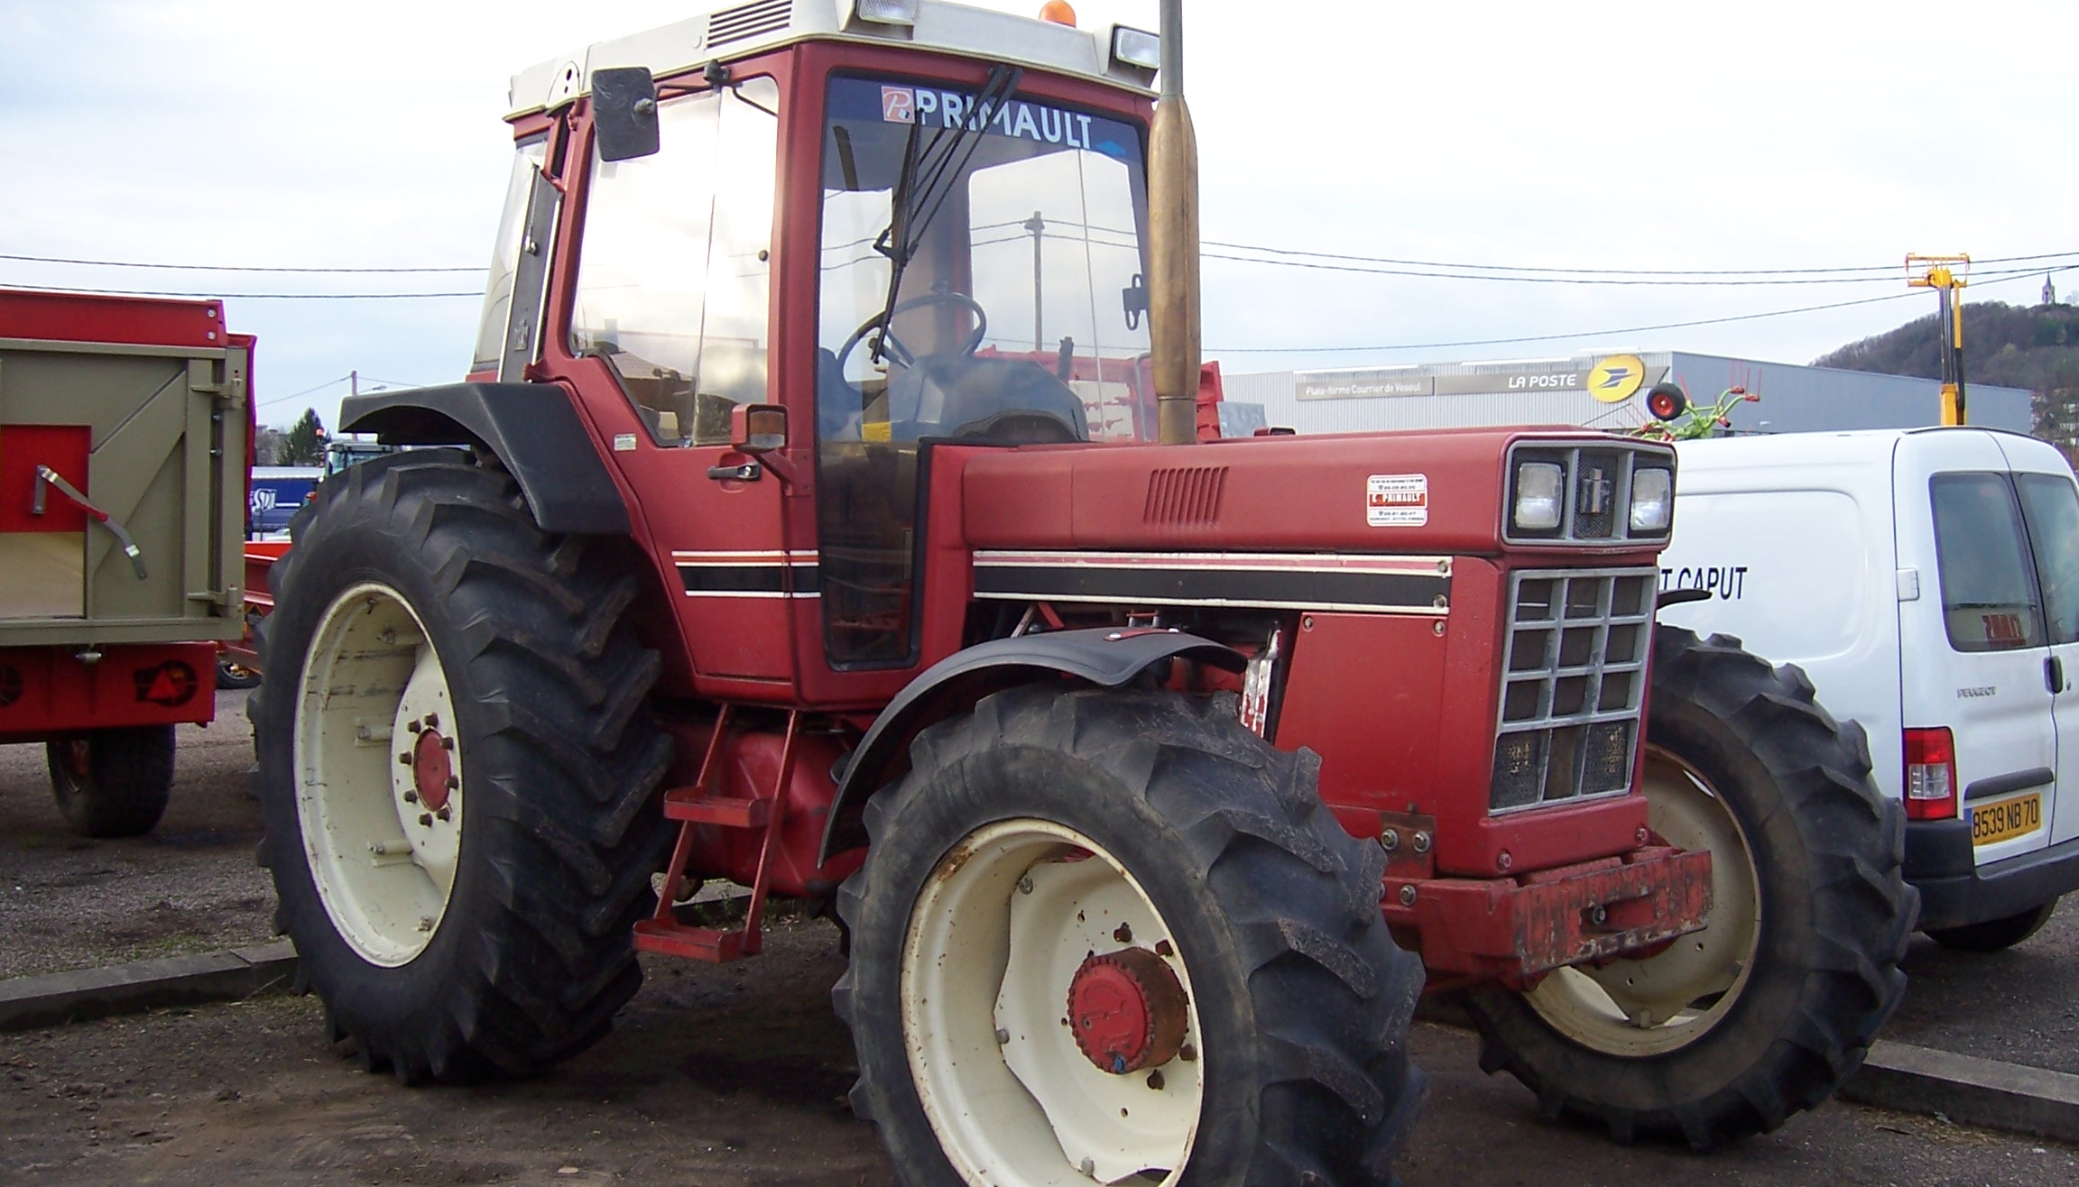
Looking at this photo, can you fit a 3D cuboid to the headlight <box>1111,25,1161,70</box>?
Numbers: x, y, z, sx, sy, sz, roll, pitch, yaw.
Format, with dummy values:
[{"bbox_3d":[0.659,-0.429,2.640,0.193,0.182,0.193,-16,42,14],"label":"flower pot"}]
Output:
[{"bbox_3d":[0.261,-1.462,5.824,0.185,0.100,0.080,-2,3,-42],"label":"headlight"}]

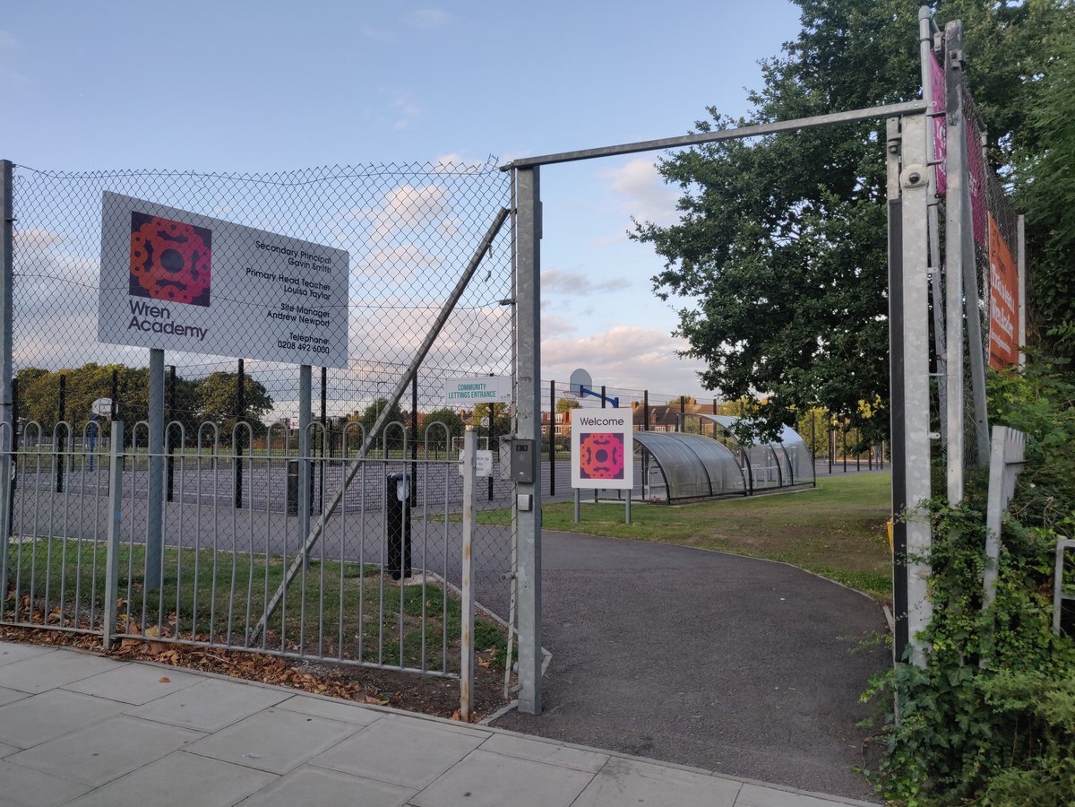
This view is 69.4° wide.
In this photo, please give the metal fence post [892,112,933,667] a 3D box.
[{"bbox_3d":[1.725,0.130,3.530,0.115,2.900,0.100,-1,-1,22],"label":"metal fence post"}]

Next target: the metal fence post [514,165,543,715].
[{"bbox_3d":[-0.046,0.185,4.230,0.100,2.940,0.100,-1,-1,22],"label":"metal fence post"}]

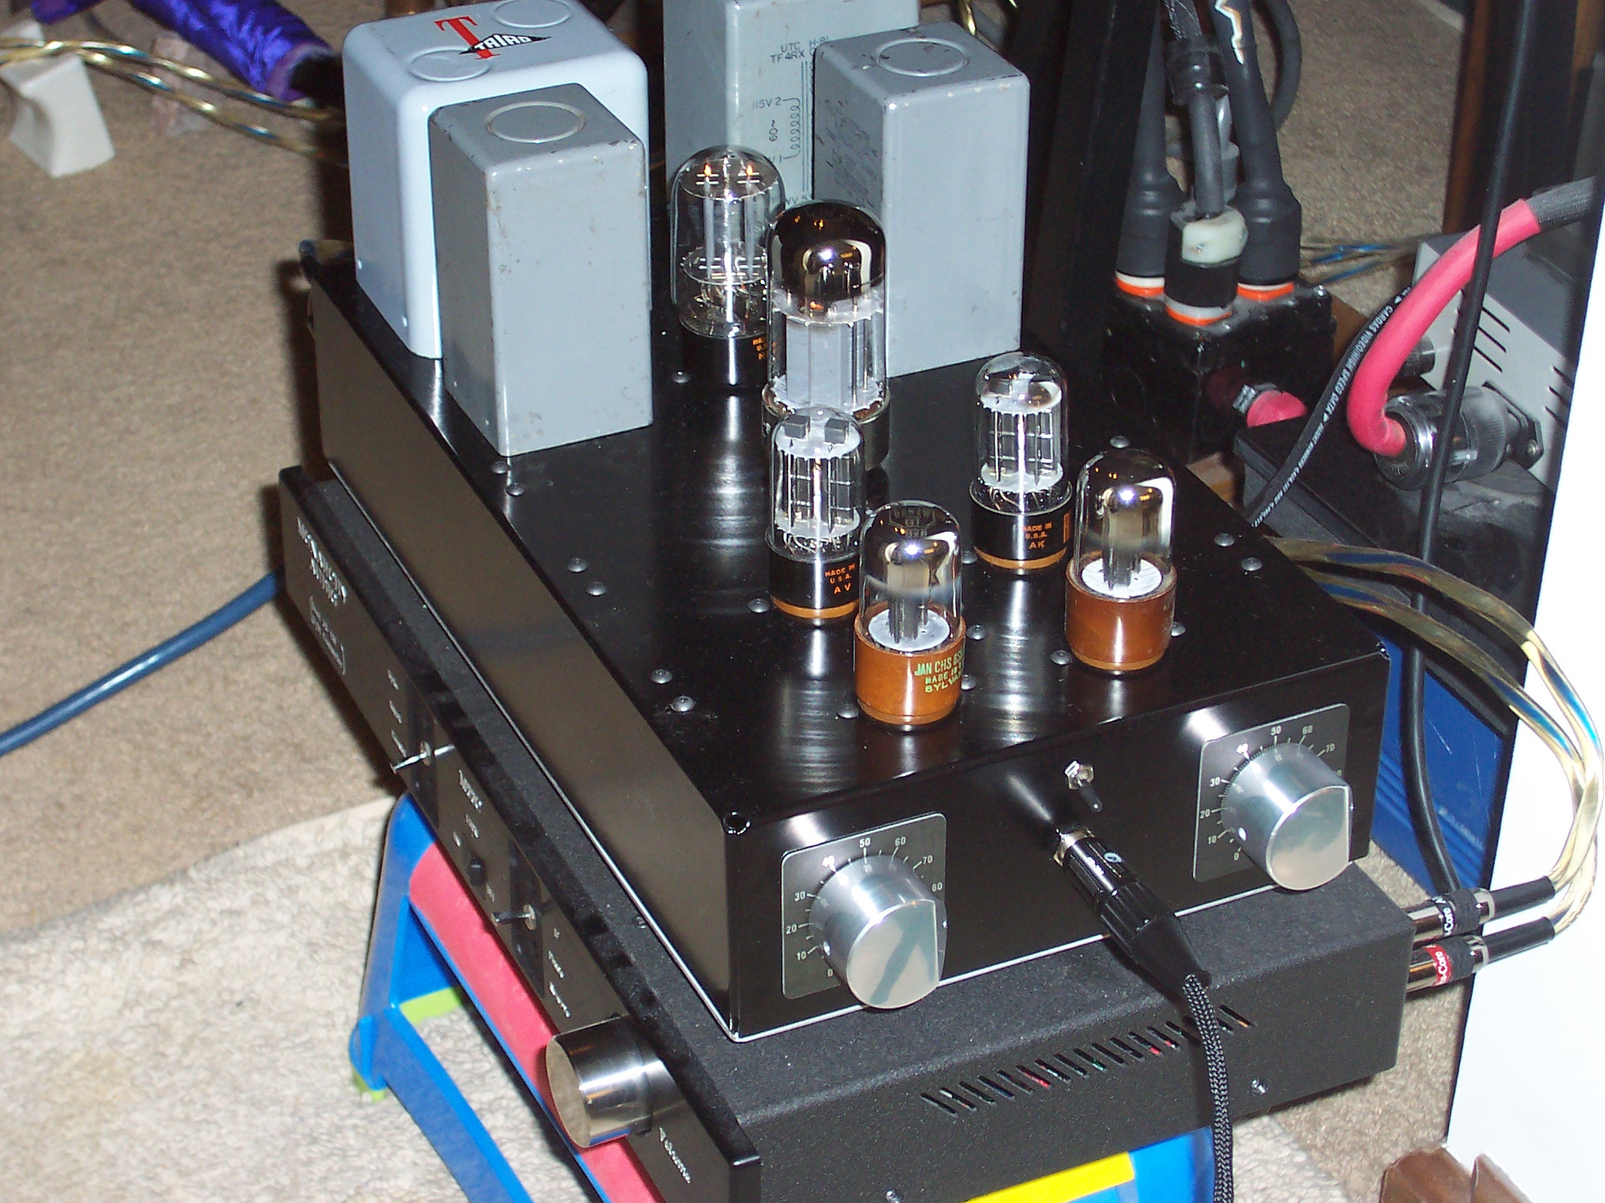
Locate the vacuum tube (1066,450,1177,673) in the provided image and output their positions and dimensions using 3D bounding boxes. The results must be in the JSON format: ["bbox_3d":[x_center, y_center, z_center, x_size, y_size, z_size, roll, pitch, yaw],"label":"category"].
[{"bbox_3d":[0.096,-0.015,0.985,0.033,0.065,0.033,0,31,0],"label":"vacuum tube"}]

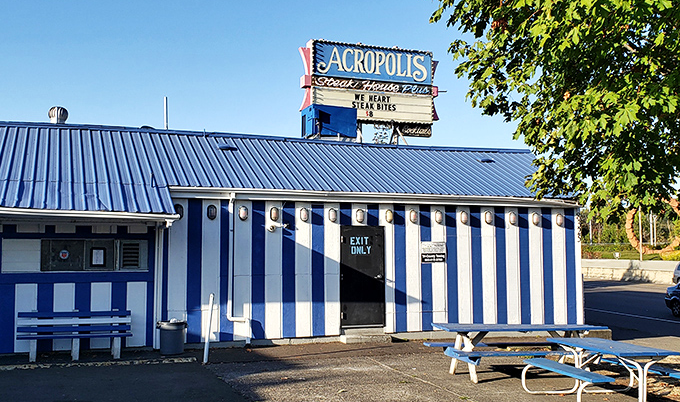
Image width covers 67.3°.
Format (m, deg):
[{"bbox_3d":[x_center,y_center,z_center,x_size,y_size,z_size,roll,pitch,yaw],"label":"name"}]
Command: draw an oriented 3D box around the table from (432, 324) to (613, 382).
[{"bbox_3d":[2.692,2.248,7.654,2.450,0.750,1.480,1,-5,-8],"label":"table"}]

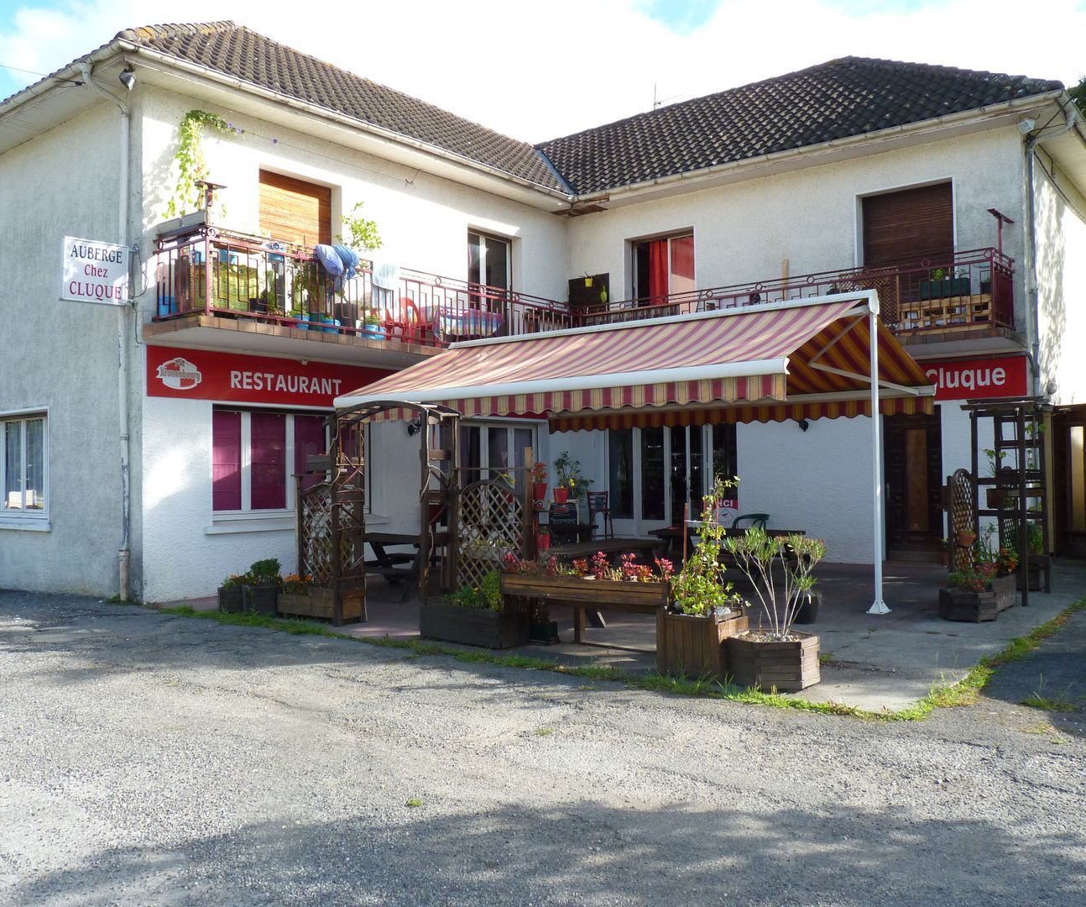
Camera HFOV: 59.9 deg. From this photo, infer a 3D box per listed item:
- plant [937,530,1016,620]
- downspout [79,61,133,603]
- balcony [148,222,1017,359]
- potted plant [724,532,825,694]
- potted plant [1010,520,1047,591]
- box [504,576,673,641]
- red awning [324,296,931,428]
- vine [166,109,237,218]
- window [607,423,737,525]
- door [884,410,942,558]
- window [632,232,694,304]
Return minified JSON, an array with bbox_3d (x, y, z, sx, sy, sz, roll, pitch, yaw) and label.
[{"bbox_3d":[4.314,1.200,9.420,0.500,0.820,1.130,-1,-1,39],"label":"plant"},{"bbox_3d":[-4.942,-1.333,10.626,0.110,6.080,0.590,-1,-1,39],"label":"downspout"},{"bbox_3d":[0.692,-1.984,12.982,10.810,0.980,4.960,0,-1,-6],"label":"balcony"},{"bbox_3d":[1.550,1.016,6.303,0.660,1.022,0.570,-1,-1,11],"label":"potted plant"},{"bbox_3d":[5.897,1.218,11.446,0.420,0.830,0.420,-1,-1,39],"label":"potted plant"},{"bbox_3d":[0.435,1.375,8.414,1.780,0.570,0.380,-1,-1,34],"label":"box"},{"bbox_3d":[0.903,-0.922,10.896,5.896,1.132,3.491,-2,-2,37],"label":"red awning"},{"bbox_3d":[-4.146,-3.382,11.367,0.420,1.400,0.800,-1,-1,39],"label":"vine"},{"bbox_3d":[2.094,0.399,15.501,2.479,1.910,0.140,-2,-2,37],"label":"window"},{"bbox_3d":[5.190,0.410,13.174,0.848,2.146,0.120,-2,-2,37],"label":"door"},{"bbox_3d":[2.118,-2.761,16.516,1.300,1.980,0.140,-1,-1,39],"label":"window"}]

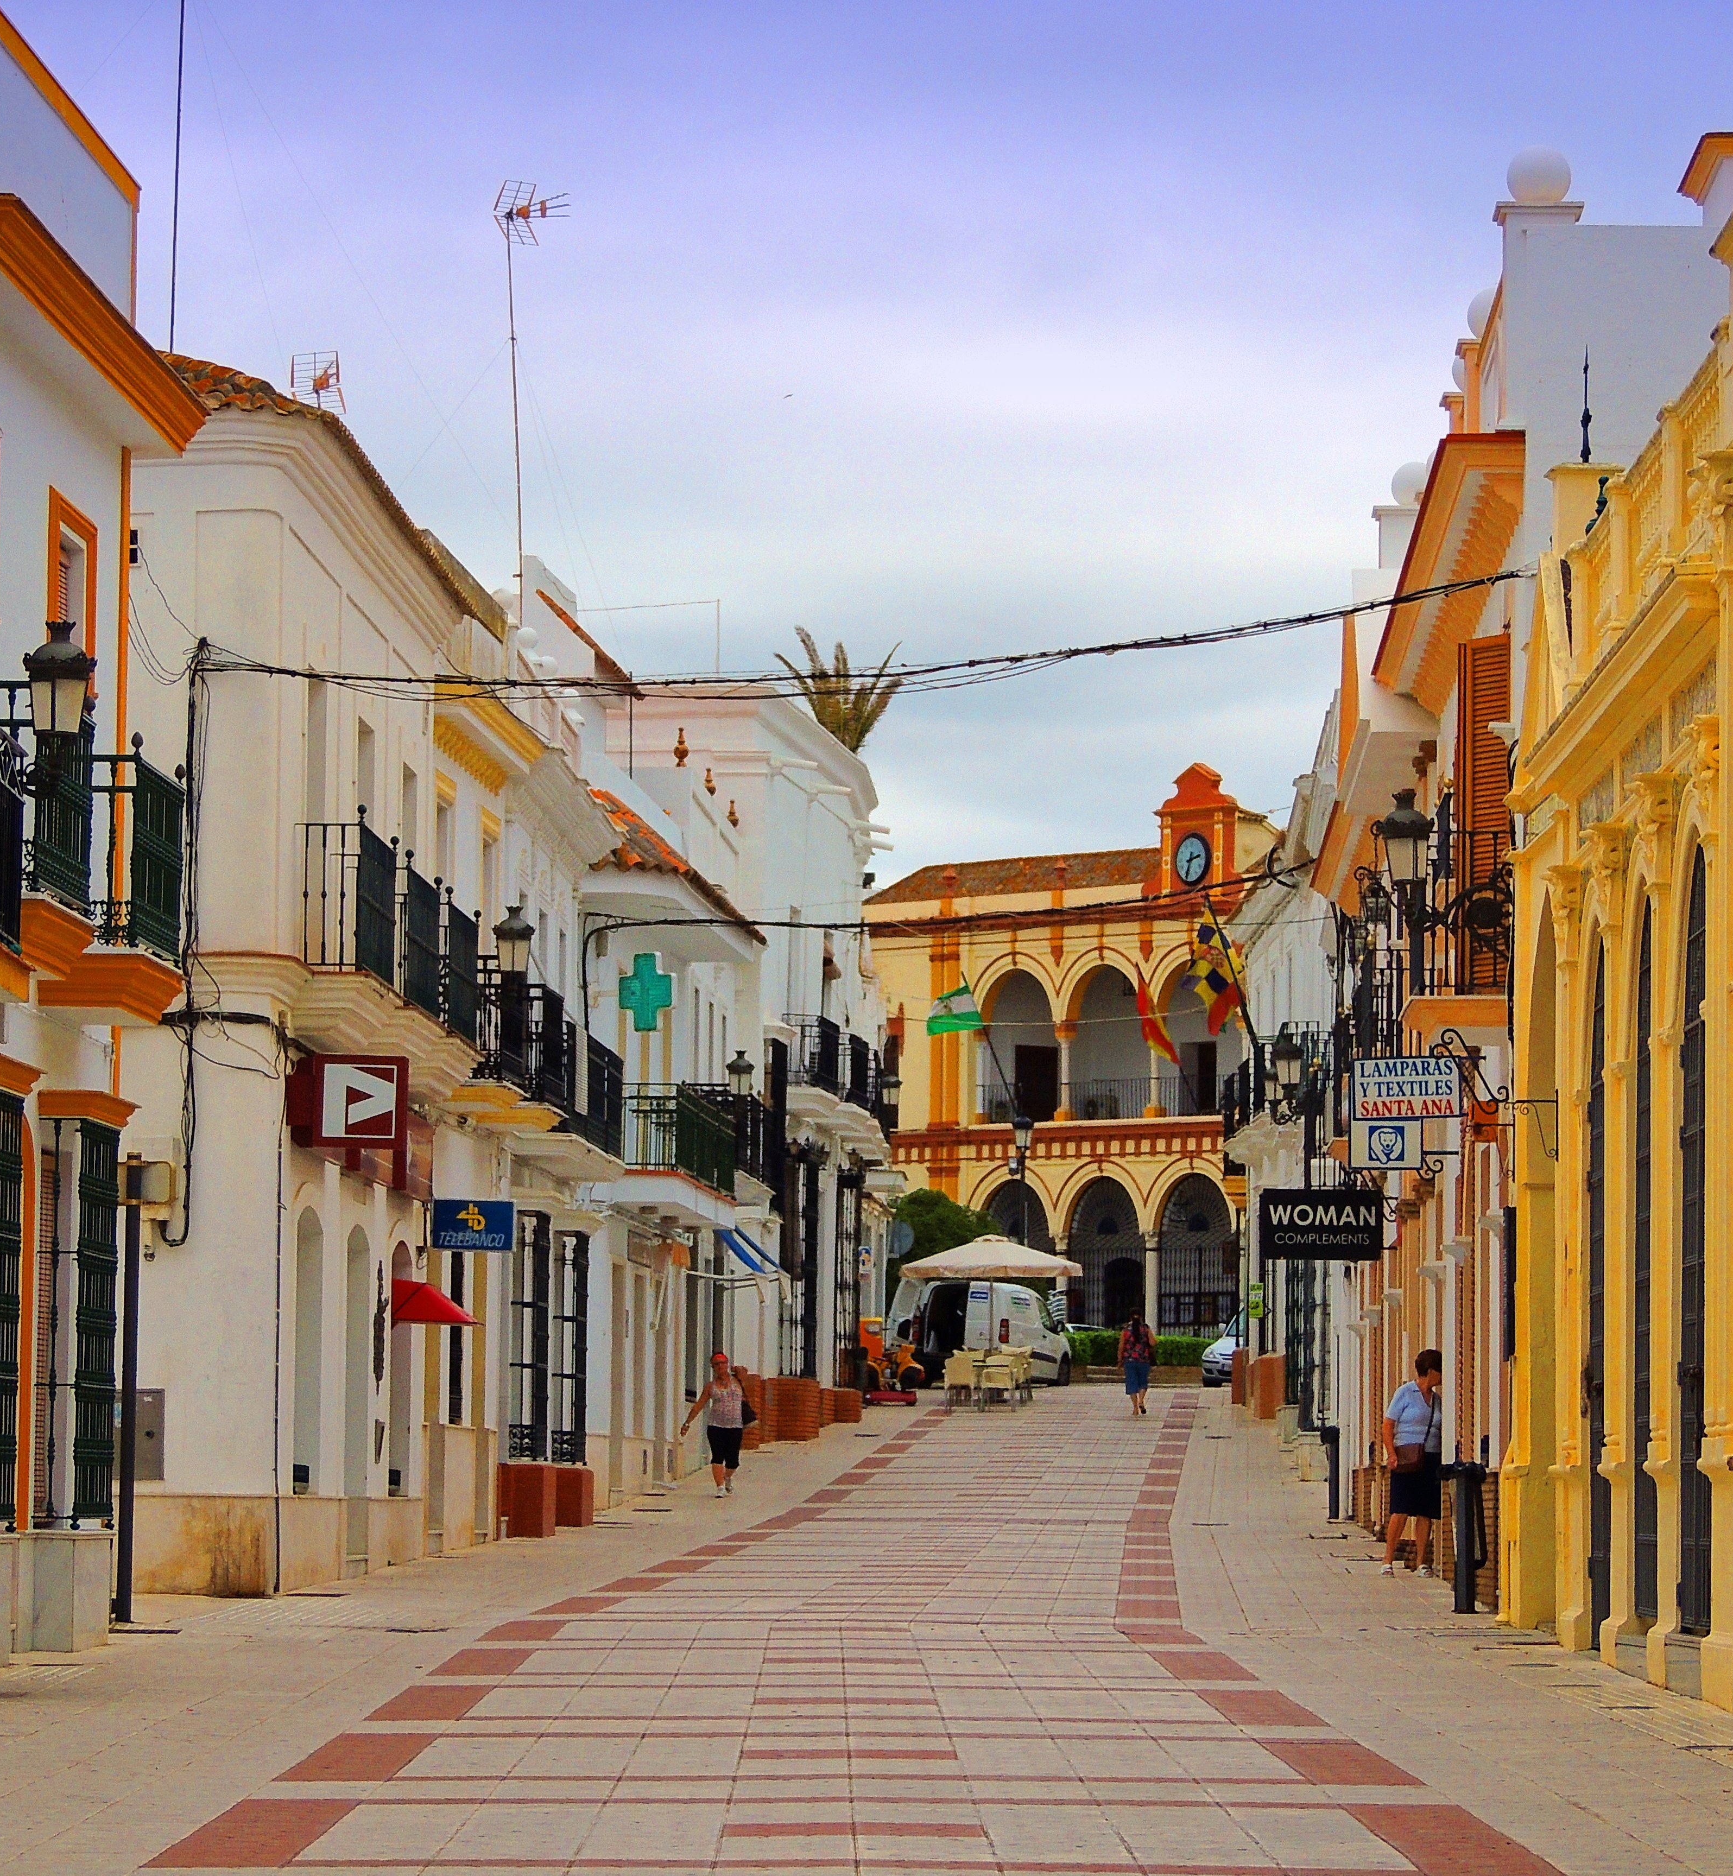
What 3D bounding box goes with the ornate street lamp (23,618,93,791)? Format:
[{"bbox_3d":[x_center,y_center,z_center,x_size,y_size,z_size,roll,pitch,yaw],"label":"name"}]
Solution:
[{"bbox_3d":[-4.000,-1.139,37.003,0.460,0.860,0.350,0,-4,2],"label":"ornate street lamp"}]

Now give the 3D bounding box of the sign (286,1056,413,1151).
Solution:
[{"bbox_3d":[-3.423,1.083,50.059,0.820,0.630,0.200,0,-4,2],"label":"sign"}]

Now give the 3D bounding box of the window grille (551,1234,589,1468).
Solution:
[{"bbox_3d":[-2.811,3.913,72.510,0.220,2.220,1.250,0,-4,3],"label":"window grille"}]

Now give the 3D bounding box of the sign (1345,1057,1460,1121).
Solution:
[{"bbox_3d":[3.317,0.922,46.500,0.670,0.380,0.050,0,-4,7],"label":"sign"}]

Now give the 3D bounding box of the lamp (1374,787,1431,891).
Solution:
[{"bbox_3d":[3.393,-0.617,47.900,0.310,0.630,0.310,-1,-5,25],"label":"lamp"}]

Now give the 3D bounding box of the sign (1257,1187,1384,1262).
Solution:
[{"bbox_3d":[4.231,2.669,70.500,1.130,0.680,0.140,1,-4,2],"label":"sign"}]

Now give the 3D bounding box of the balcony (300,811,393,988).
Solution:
[{"bbox_3d":[-3.813,-0.244,55.759,0.470,1.120,2.510,1,-4,2],"label":"balcony"}]

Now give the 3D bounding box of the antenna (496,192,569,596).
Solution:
[{"bbox_3d":[-3.181,-5.061,71.588,0.450,4.100,0.750,2,-6,-44],"label":"antenna"}]

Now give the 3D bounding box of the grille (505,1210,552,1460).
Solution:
[{"bbox_3d":[-3.123,3.659,70.004,0.280,2.300,1.500,1,-4,2],"label":"grille"}]

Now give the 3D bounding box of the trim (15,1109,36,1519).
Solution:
[{"bbox_3d":[-4.386,1.989,39.600,0.100,2.170,0.350,0,-4,2],"label":"trim"}]

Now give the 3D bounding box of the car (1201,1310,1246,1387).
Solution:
[{"bbox_3d":[7.356,7.162,133.166,1.680,1.470,3.950,-1,-5,25],"label":"car"}]

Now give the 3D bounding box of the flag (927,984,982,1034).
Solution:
[{"bbox_3d":[1.975,1.602,170.371,1.250,1.120,0.300,-1,-5,17],"label":"flag"}]

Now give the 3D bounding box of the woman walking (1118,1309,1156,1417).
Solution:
[{"bbox_3d":[4.097,6.434,114.846,0.550,1.610,0.400,1,-4,1],"label":"woman walking"}]

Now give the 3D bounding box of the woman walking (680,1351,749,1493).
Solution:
[{"bbox_3d":[-1.702,5.411,84.200,0.720,1.630,0.420,0,-4,3],"label":"woman walking"}]

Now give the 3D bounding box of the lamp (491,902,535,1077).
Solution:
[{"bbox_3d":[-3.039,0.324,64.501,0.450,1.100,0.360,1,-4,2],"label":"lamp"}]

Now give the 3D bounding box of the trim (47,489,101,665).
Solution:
[{"bbox_3d":[-4.103,-1.723,39.349,0.070,1.060,1.380,0,-4,3],"label":"trim"}]

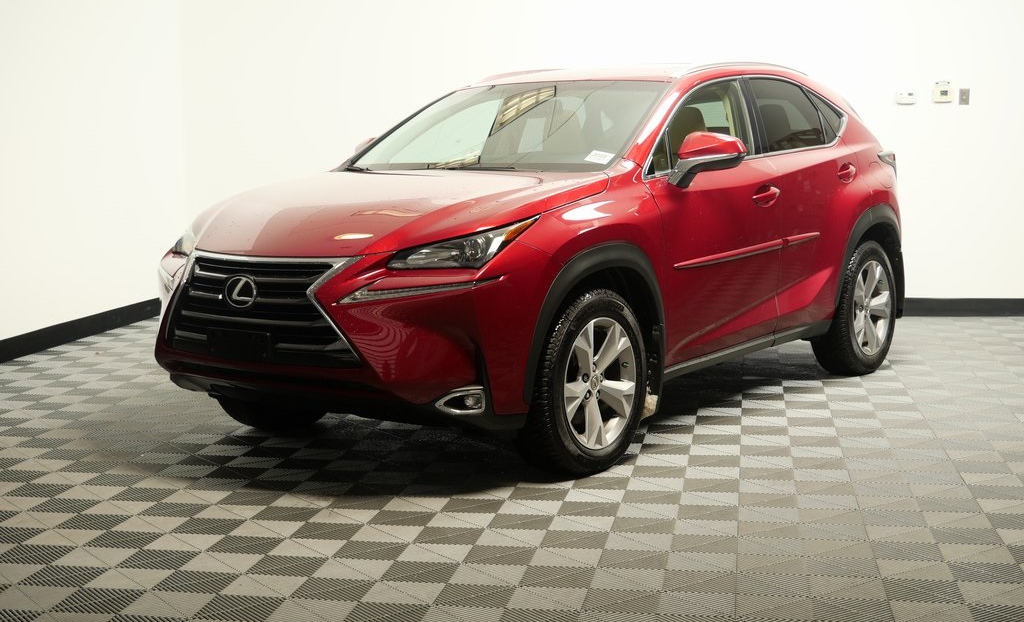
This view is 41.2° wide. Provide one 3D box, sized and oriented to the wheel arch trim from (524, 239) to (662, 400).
[{"bbox_3d":[0.302,0.017,4.969,0.110,0.530,0.880,4,8,36],"label":"wheel arch trim"}]

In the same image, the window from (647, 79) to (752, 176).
[{"bbox_3d":[0.763,-0.800,5.814,0.060,0.450,1.050,-20,-6,36],"label":"window"}]

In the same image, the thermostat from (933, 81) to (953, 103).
[{"bbox_3d":[3.069,-1.558,9.700,0.135,0.150,0.040,0,7,5],"label":"thermostat"}]

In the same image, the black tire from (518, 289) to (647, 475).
[{"bbox_3d":[0.252,0.252,5.059,0.230,0.720,0.720,4,8,36],"label":"black tire"}]

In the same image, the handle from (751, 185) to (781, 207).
[{"bbox_3d":[1.114,-0.504,5.979,0.060,0.075,0.215,4,8,36],"label":"handle"}]

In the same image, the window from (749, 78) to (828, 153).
[{"bbox_3d":[1.330,-0.947,6.641,0.060,0.370,0.800,-20,-6,36],"label":"window"}]

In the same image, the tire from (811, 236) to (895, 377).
[{"bbox_3d":[1.827,-0.020,7.226,0.230,0.720,0.720,4,8,36],"label":"tire"}]

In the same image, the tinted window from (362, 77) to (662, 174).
[{"bbox_3d":[-0.035,-0.803,5.938,1.350,0.140,0.900,4,37,36],"label":"tinted window"}]

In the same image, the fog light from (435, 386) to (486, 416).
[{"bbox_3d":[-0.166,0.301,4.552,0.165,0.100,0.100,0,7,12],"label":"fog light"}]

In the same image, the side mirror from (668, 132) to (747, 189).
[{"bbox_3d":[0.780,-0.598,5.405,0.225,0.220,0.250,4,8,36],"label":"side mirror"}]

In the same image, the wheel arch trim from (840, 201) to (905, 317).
[{"bbox_3d":[1.852,-0.281,7.099,0.100,0.540,0.960,4,8,36],"label":"wheel arch trim"}]

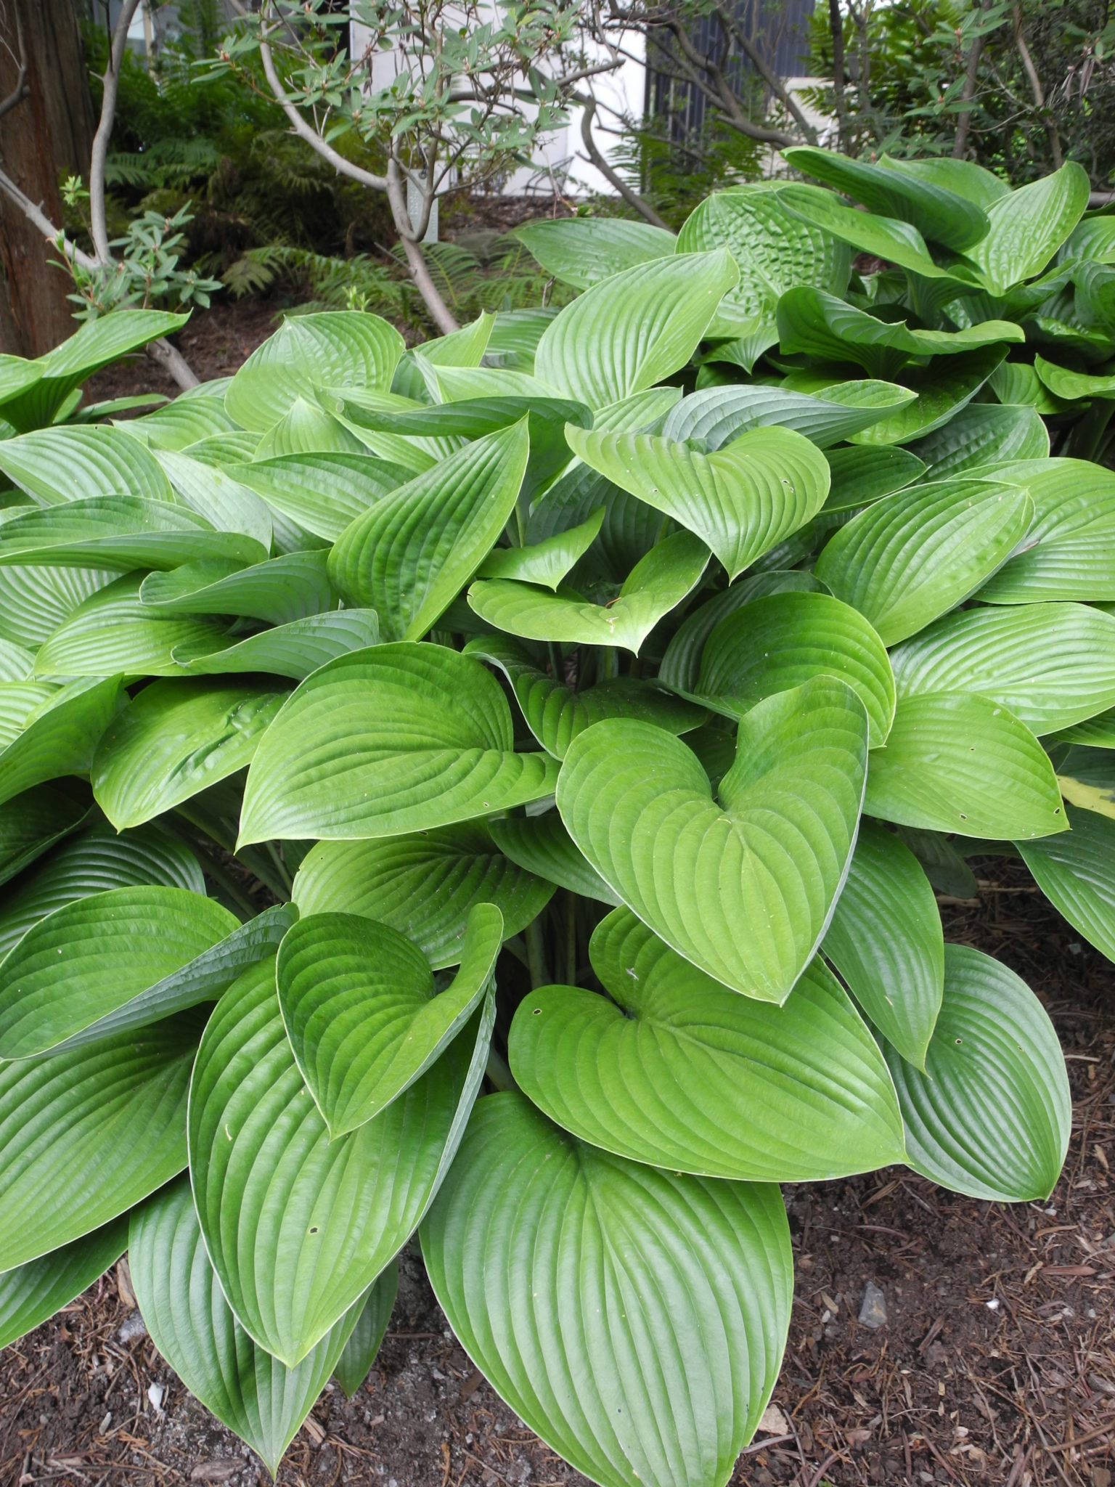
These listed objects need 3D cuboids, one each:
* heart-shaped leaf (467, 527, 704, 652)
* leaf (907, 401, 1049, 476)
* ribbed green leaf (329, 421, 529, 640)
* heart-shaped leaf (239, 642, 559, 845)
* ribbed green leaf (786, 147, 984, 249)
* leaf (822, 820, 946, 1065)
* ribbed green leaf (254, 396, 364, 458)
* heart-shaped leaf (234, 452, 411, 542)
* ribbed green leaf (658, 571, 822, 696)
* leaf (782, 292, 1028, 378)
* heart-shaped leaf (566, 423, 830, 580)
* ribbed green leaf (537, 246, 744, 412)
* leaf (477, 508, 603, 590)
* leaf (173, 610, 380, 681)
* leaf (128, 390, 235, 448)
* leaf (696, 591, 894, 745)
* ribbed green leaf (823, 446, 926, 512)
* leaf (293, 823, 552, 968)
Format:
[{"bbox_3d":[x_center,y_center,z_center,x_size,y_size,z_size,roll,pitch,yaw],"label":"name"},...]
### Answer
[{"bbox_3d":[0.040,-0.140,1.112,0.230,0.070,0.198,-16,36,-6],"label":"heart-shaped leaf"},{"bbox_3d":[0.508,-0.368,1.482,0.269,0.070,0.189,-31,49,-27],"label":"leaf"},{"bbox_3d":[-0.128,-0.216,1.198,0.174,0.075,0.310,14,66,19],"label":"ribbed green leaf"},{"bbox_3d":[-0.142,0.004,0.974,0.268,0.070,0.186,-20,53,-22],"label":"heart-shaped leaf"},{"bbox_3d":[0.437,-0.758,1.641,0.276,0.090,0.160,20,-2,0],"label":"ribbed green leaf"},{"bbox_3d":[0.246,0.136,0.905,0.147,0.050,0.219,7,56,-34],"label":"leaf"},{"bbox_3d":[-0.289,-0.352,1.397,0.145,0.050,0.212,-12,44,-11],"label":"ribbed green leaf"},{"bbox_3d":[-0.242,-0.265,1.256,0.206,0.050,0.186,13,41,-14],"label":"heart-shaped leaf"},{"bbox_3d":[0.172,-0.095,1.123,0.171,0.055,0.167,-18,42,17],"label":"ribbed green leaf"},{"bbox_3d":[0.426,-0.506,1.498,0.298,0.110,0.245,3,7,9],"label":"leaf"},{"bbox_3d":[0.123,-0.216,1.039,0.227,0.080,0.233,2,43,-5],"label":"heart-shaped leaf"},{"bbox_3d":[0.100,-0.477,1.345,0.157,0.257,0.060,37,-14,3],"label":"ribbed green leaf"},{"bbox_3d":[-0.019,-0.188,1.176,0.143,0.050,0.147,-18,36,1],"label":"leaf"},{"bbox_3d":[-0.250,-0.093,1.085,0.190,0.085,0.141,-8,24,-22],"label":"leaf"},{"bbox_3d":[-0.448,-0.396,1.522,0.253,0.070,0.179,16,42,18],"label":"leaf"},{"bbox_3d":[0.219,-0.054,1.030,0.176,0.060,0.200,22,57,31],"label":"leaf"},{"bbox_3d":[0.273,-0.267,1.198,0.207,0.050,0.142,-12,42,-17],"label":"ribbed green leaf"},{"bbox_3d":[-0.115,0.112,1.007,0.234,0.060,0.170,-13,50,-28],"label":"leaf"}]

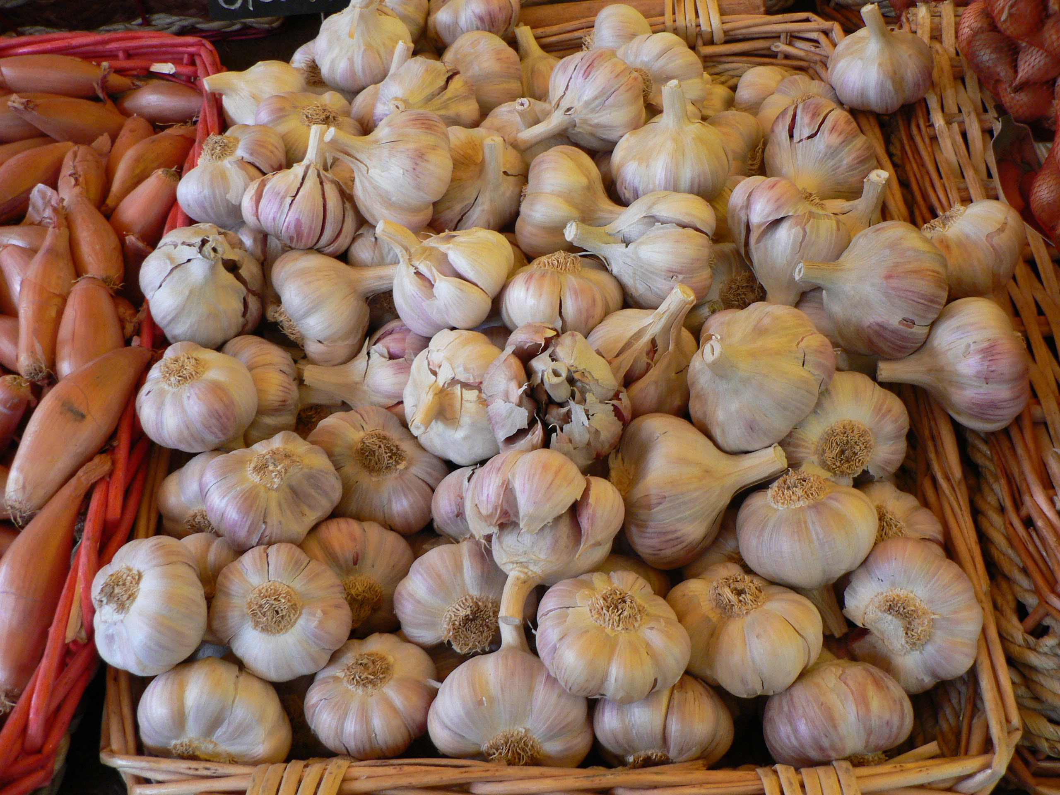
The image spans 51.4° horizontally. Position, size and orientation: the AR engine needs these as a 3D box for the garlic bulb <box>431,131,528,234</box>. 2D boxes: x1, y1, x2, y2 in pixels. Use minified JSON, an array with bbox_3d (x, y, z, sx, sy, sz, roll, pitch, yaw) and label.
[{"bbox_3d":[-0.029,-0.123,0.625,0.058,0.068,0.058,0,75,-13],"label":"garlic bulb"}]

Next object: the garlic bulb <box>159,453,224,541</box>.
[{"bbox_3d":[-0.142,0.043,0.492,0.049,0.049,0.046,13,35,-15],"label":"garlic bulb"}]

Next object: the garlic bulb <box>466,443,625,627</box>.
[{"bbox_3d":[0.003,0.054,0.425,0.061,0.061,0.070,16,59,2],"label":"garlic bulb"}]

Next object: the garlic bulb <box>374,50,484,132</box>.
[{"bbox_3d":[-0.061,-0.176,0.655,0.058,0.058,0.058,0,3,38],"label":"garlic bulb"}]

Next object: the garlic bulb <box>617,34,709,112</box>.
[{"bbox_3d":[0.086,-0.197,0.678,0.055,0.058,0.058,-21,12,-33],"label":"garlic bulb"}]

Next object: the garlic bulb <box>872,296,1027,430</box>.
[{"bbox_3d":[0.190,-0.014,0.502,0.069,0.062,0.062,-4,90,-15],"label":"garlic bulb"}]

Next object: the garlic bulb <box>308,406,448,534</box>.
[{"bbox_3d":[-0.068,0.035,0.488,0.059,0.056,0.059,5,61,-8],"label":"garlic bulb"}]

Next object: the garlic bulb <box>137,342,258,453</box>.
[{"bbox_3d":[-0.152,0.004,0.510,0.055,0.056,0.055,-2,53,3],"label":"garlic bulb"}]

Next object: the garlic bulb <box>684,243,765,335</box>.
[{"bbox_3d":[0.102,-0.059,0.597,0.055,0.055,0.057,0,8,-8],"label":"garlic bulb"}]

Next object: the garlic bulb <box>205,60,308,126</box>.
[{"bbox_3d":[-0.166,-0.179,0.670,0.066,0.053,0.053,12,0,-18],"label":"garlic bulb"}]

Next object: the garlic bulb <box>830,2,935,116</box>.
[{"bbox_3d":[0.205,-0.201,0.648,0.064,0.071,0.064,-32,46,0],"label":"garlic bulb"}]

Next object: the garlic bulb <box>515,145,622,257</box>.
[{"bbox_3d":[0.028,-0.098,0.561,0.067,0.058,0.058,11,10,-3],"label":"garlic bulb"}]

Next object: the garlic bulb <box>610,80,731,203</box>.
[{"bbox_3d":[0.077,-0.139,0.593,0.066,0.071,0.066,-6,48,0],"label":"garlic bulb"}]

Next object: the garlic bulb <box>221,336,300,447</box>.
[{"bbox_3d":[-0.123,-0.003,0.495,0.047,0.051,0.051,-3,1,-23],"label":"garlic bulb"}]

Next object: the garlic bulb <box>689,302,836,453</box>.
[{"bbox_3d":[0.095,-0.011,0.471,0.065,0.069,0.065,-10,71,32],"label":"garlic bulb"}]

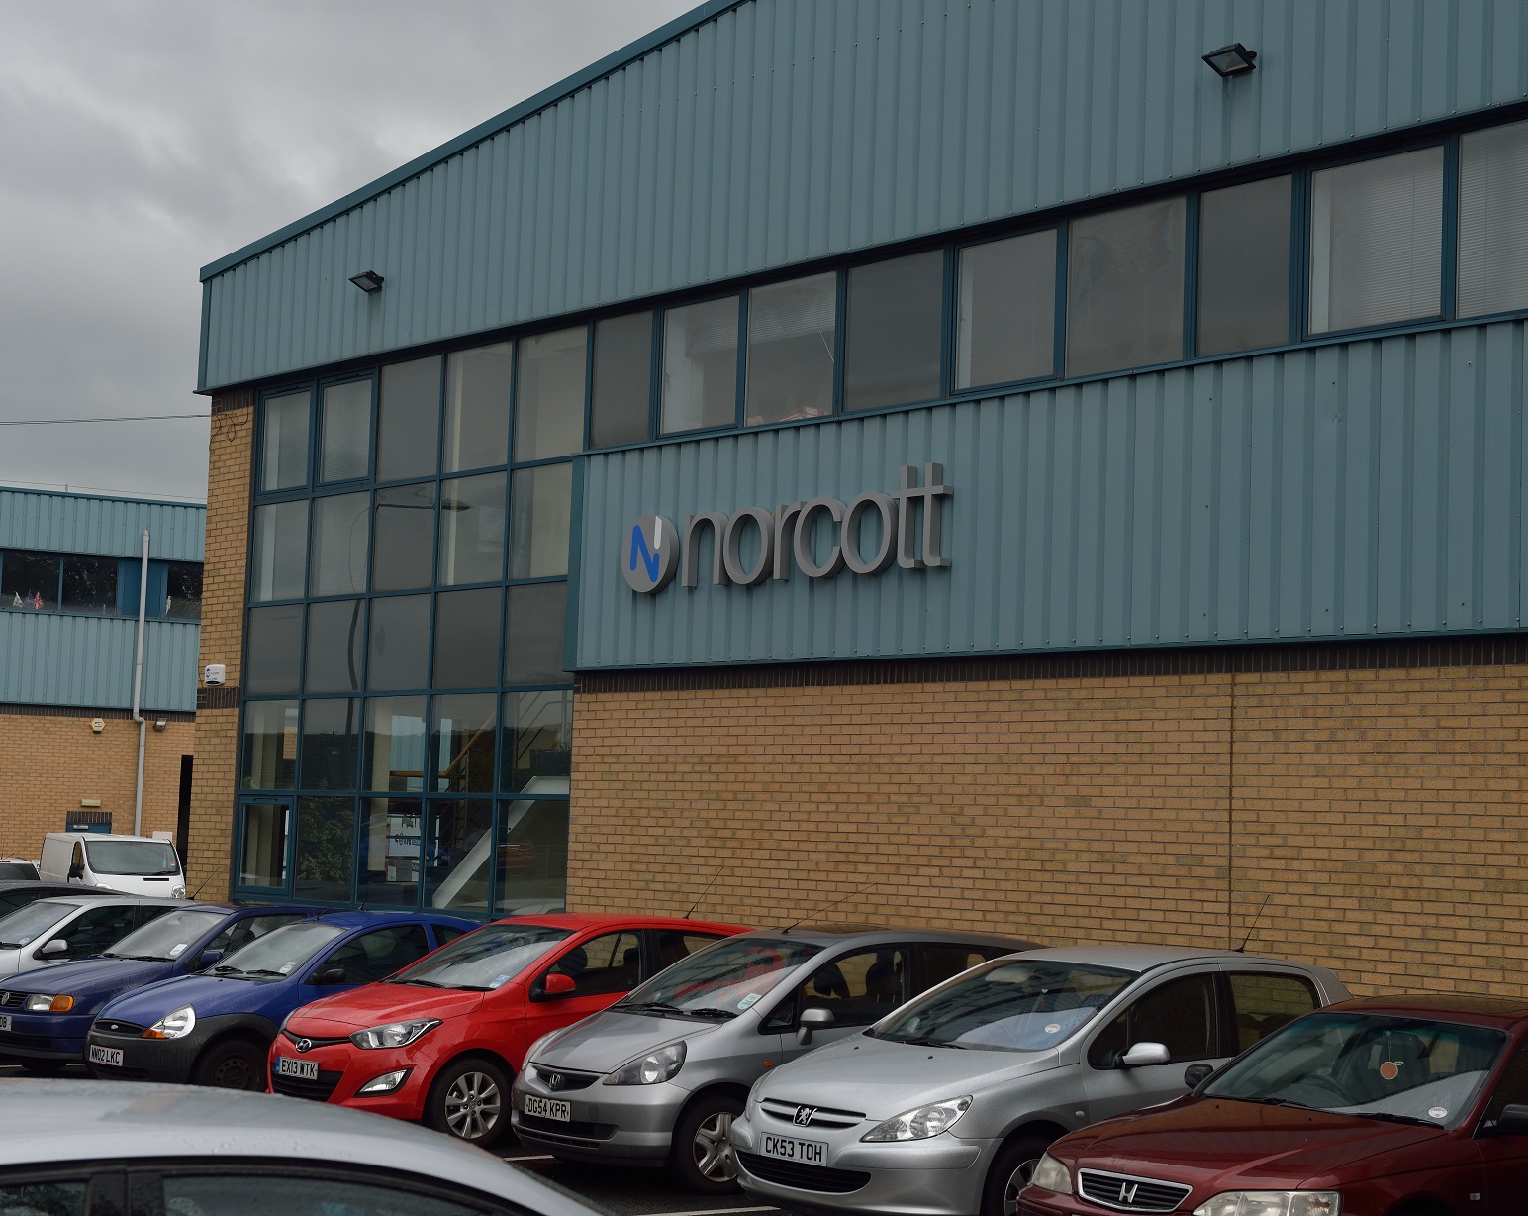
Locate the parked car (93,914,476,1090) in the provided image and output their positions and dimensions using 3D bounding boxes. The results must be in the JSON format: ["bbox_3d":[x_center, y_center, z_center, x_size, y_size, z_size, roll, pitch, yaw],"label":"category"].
[{"bbox_3d":[-3.346,3.038,20.290,3.640,1.390,1.680,5,-6,-39],"label":"parked car"}]

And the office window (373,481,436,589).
[{"bbox_3d":[-3.443,-0.664,25.197,0.100,1.000,1.079,5,-6,-40],"label":"office window"}]

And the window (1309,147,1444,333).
[{"bbox_3d":[3.932,-2.359,16.938,0.100,1.043,0.989,6,-6,-40],"label":"window"}]

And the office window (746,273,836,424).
[{"bbox_3d":[0.212,-2.082,21.157,0.090,1.120,1.070,6,-6,-39],"label":"office window"}]

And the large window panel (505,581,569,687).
[{"bbox_3d":[-2.009,0.240,23.399,0.100,0.910,0.994,5,-6,-40],"label":"large window panel"}]

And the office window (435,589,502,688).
[{"bbox_3d":[-2.759,0.291,24.435,0.100,0.917,1.001,6,-6,-40],"label":"office window"}]

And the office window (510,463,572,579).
[{"bbox_3d":[-1.974,-0.758,23.469,0.100,0.997,0.979,5,-6,-40],"label":"office window"}]

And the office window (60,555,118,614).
[{"bbox_3d":[-14.209,-0.470,55.400,1.170,1.200,0.100,4,-5,-32],"label":"office window"}]

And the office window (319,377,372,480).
[{"bbox_3d":[-4.142,-1.734,26.145,0.100,1.005,0.992,5,-6,-40],"label":"office window"}]

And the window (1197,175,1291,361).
[{"bbox_3d":[3.207,-2.272,17.565,0.090,1.130,0.810,6,-6,-39],"label":"window"}]

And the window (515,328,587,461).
[{"bbox_3d":[-1.910,-1.893,23.519,0.100,1.143,1.092,5,-6,-40],"label":"window"}]

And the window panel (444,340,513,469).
[{"bbox_3d":[-2.671,-1.867,24.595,0.100,1.113,1.041,6,-6,-40],"label":"window panel"}]

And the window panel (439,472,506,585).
[{"bbox_3d":[-2.724,-0.729,24.529,0.090,1.020,1.060,6,-6,-39],"label":"window panel"}]

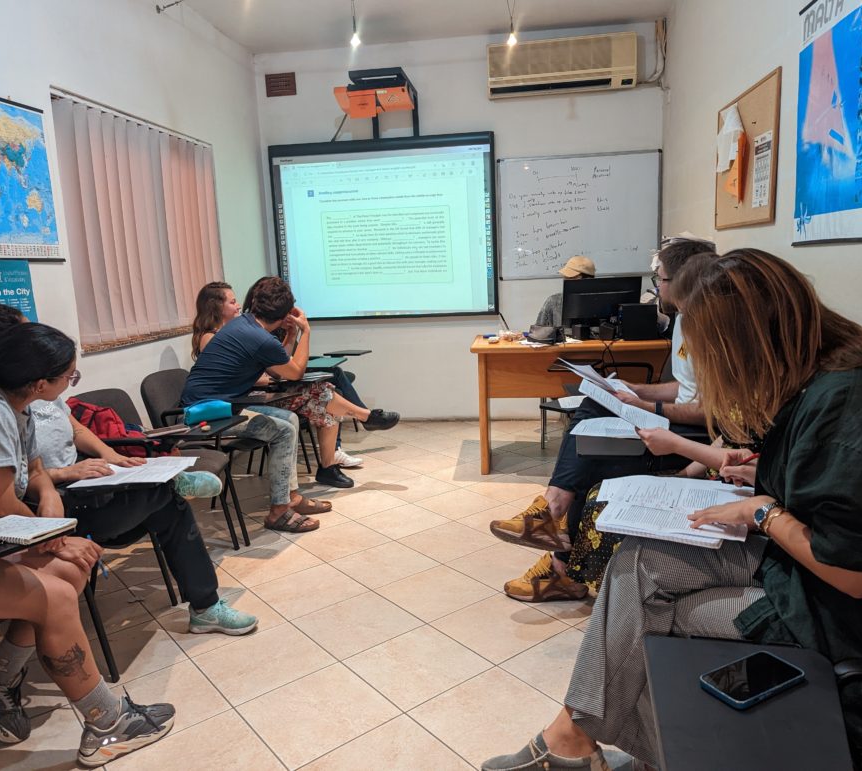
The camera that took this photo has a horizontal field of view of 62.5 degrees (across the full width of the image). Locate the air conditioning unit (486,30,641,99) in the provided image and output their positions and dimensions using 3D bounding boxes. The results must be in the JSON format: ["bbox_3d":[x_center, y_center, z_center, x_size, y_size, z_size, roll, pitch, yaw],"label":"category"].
[{"bbox_3d":[0.917,-2.238,4.984,1.028,0.325,0.200,-1,10,8],"label":"air conditioning unit"}]

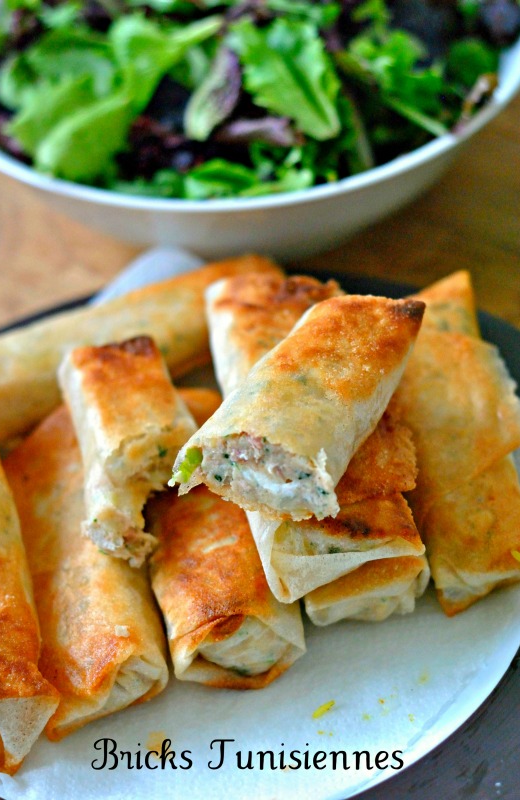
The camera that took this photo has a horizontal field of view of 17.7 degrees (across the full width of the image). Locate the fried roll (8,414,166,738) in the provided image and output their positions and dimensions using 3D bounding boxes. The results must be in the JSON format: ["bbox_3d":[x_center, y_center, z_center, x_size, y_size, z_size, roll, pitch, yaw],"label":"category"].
[{"bbox_3d":[-0.055,0.052,0.519,0.037,0.024,0.105,-9,47,-8],"label":"fried roll"}]

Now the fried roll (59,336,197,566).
[{"bbox_3d":[-0.043,0.017,0.560,0.036,0.027,0.074,-11,51,-9],"label":"fried roll"}]

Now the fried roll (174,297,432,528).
[{"bbox_3d":[0.015,0.001,0.535,0.044,0.028,0.074,23,54,18],"label":"fried roll"}]

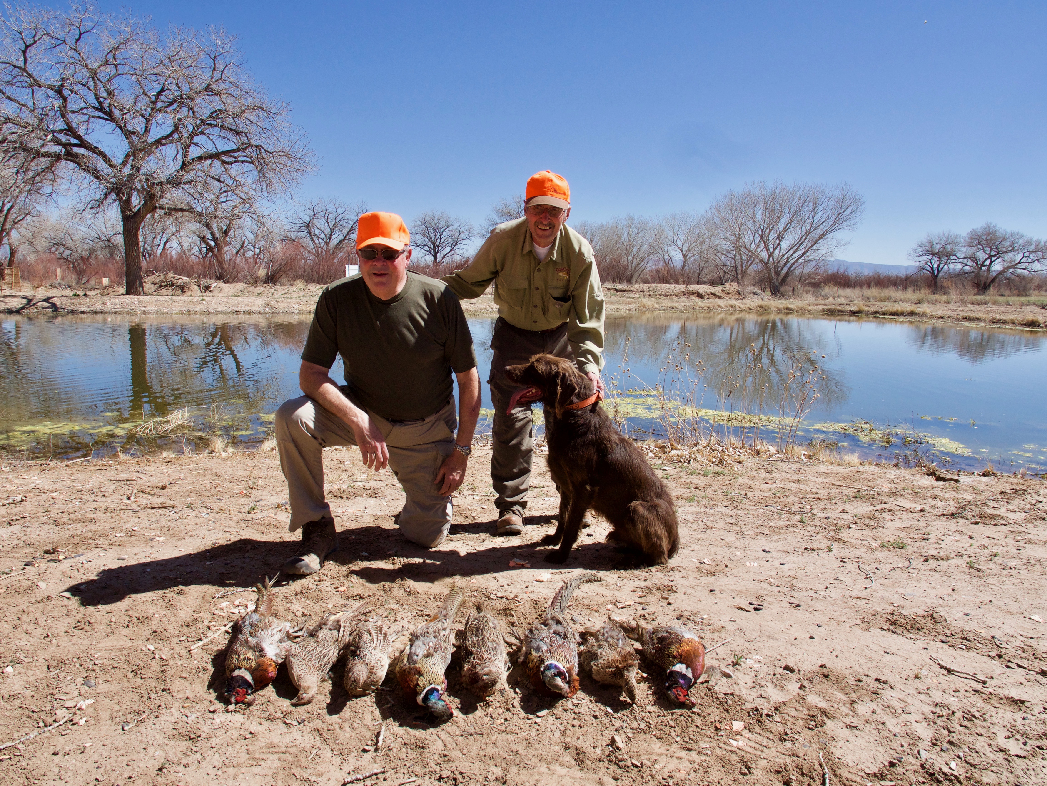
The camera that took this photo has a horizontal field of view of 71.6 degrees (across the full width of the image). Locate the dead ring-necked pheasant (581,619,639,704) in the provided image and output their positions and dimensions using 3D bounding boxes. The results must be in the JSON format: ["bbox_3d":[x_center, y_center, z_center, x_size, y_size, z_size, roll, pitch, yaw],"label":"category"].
[{"bbox_3d":[0.224,0.666,1.933,0.155,0.120,0.350,-1,9,-8],"label":"dead ring-necked pheasant"}]

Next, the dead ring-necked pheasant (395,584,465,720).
[{"bbox_3d":[-0.225,0.680,2.072,0.170,0.120,0.710,0,9,-2],"label":"dead ring-necked pheasant"}]

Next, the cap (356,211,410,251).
[{"bbox_3d":[-0.449,-0.523,2.337,0.170,0.127,0.260,0,9,-2],"label":"cap"}]

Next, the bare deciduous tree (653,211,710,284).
[{"bbox_3d":[12.039,-11.042,55.962,4.430,5.820,4.300,0,9,0],"label":"bare deciduous tree"}]

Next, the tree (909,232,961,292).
[{"bbox_3d":[32.354,-10.324,57.085,4.200,5.032,4.200,0,9,0],"label":"tree"}]

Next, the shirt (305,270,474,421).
[{"bbox_3d":[-0.480,-0.166,2.626,0.600,0.560,0.330,0,17,0],"label":"shirt"}]

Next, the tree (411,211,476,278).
[{"bbox_3d":[-8.734,-15.716,78.508,7.120,7.730,6.800,0,9,0],"label":"tree"}]

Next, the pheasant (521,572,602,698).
[{"bbox_3d":[0.151,0.665,2.166,0.190,0.120,0.734,2,9,10],"label":"pheasant"}]

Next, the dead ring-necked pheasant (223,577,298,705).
[{"bbox_3d":[-0.761,0.668,2.135,0.190,0.125,0.731,-3,9,-16],"label":"dead ring-necked pheasant"}]

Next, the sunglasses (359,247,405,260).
[{"bbox_3d":[-0.455,-0.446,2.339,0.147,0.043,0.130,0,9,0],"label":"sunglasses"}]

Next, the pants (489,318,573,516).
[{"bbox_3d":[0.052,0.104,3.055,0.420,0.842,0.340,0,9,0],"label":"pants"}]

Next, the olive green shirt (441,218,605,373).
[{"bbox_3d":[-0.019,-0.372,2.776,0.680,0.570,0.480,0,9,-3],"label":"olive green shirt"}]

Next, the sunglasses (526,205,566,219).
[{"bbox_3d":[0.080,-0.630,2.542,0.142,0.047,0.120,6,18,-1],"label":"sunglasses"}]

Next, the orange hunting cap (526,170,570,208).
[{"bbox_3d":[0.090,-0.768,2.744,0.175,0.138,0.265,-1,21,-5],"label":"orange hunting cap"}]

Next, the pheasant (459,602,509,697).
[{"bbox_3d":[-0.103,0.660,1.968,0.140,0.120,0.390,0,9,0],"label":"pheasant"}]

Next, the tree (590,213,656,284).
[{"bbox_3d":[7.739,-11.051,56.973,5.620,5.670,5.200,0,9,0],"label":"tree"}]

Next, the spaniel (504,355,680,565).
[{"bbox_3d":[0.248,0.249,2.764,0.640,0.786,0.290,0,9,-3],"label":"spaniel"}]

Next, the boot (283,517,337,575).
[{"bbox_3d":[-0.757,0.518,2.684,0.125,0.180,0.310,1,9,8],"label":"boot"}]

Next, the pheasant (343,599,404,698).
[{"bbox_3d":[-0.378,0.661,1.963,0.155,0.120,0.380,1,9,4],"label":"pheasant"}]

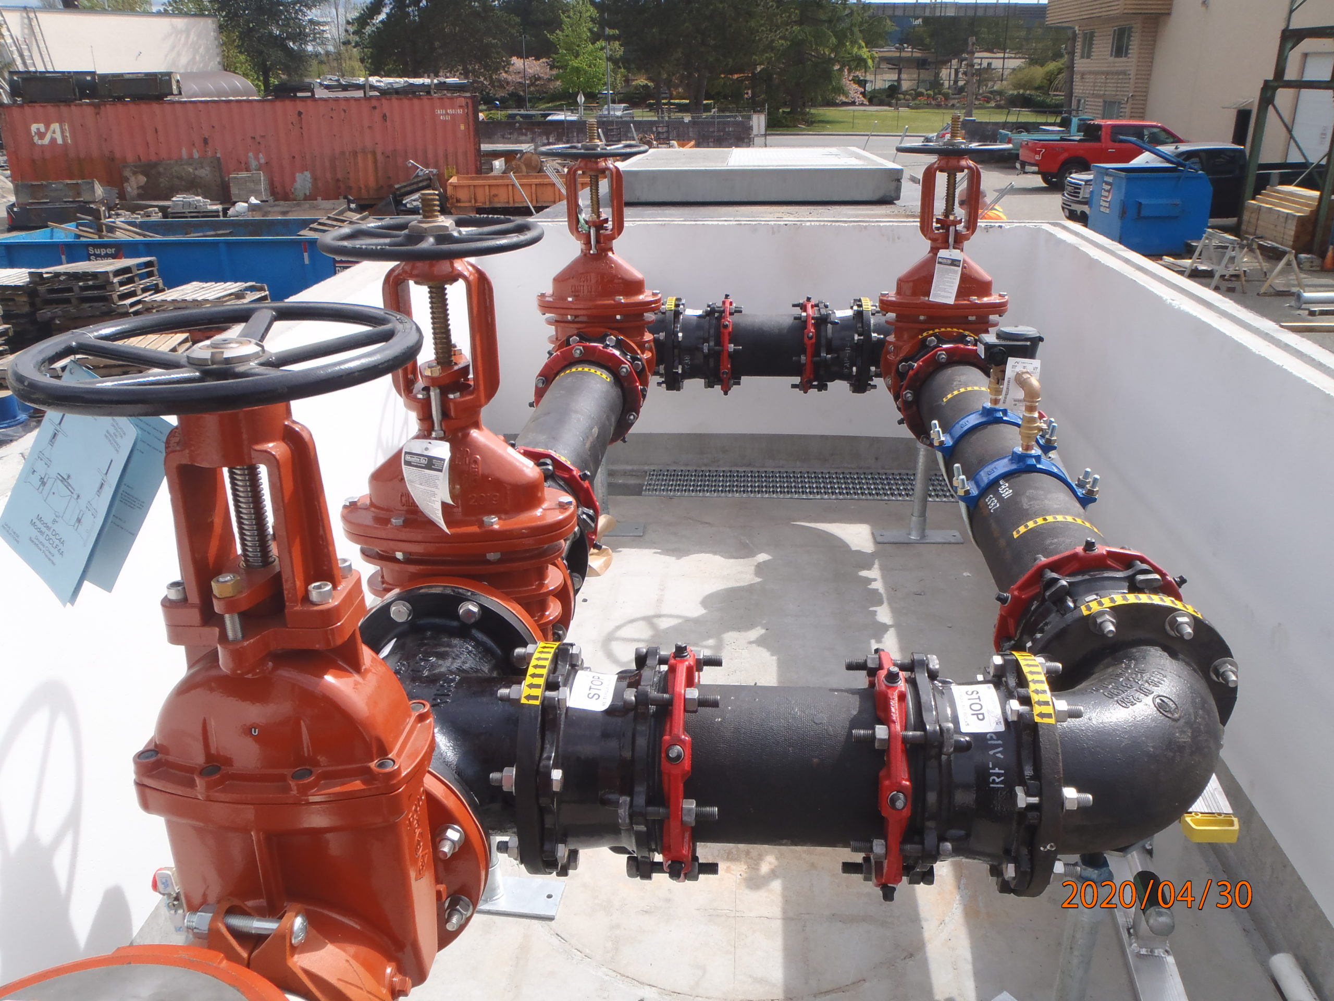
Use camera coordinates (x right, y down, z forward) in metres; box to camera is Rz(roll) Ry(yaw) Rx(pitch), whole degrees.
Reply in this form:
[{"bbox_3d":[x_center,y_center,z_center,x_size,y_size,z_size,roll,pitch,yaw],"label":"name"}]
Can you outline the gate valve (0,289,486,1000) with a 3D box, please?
[{"bbox_3d":[-0.423,0.262,1.205,0.390,0.920,0.385,1,23,4],"label":"gate valve"}]

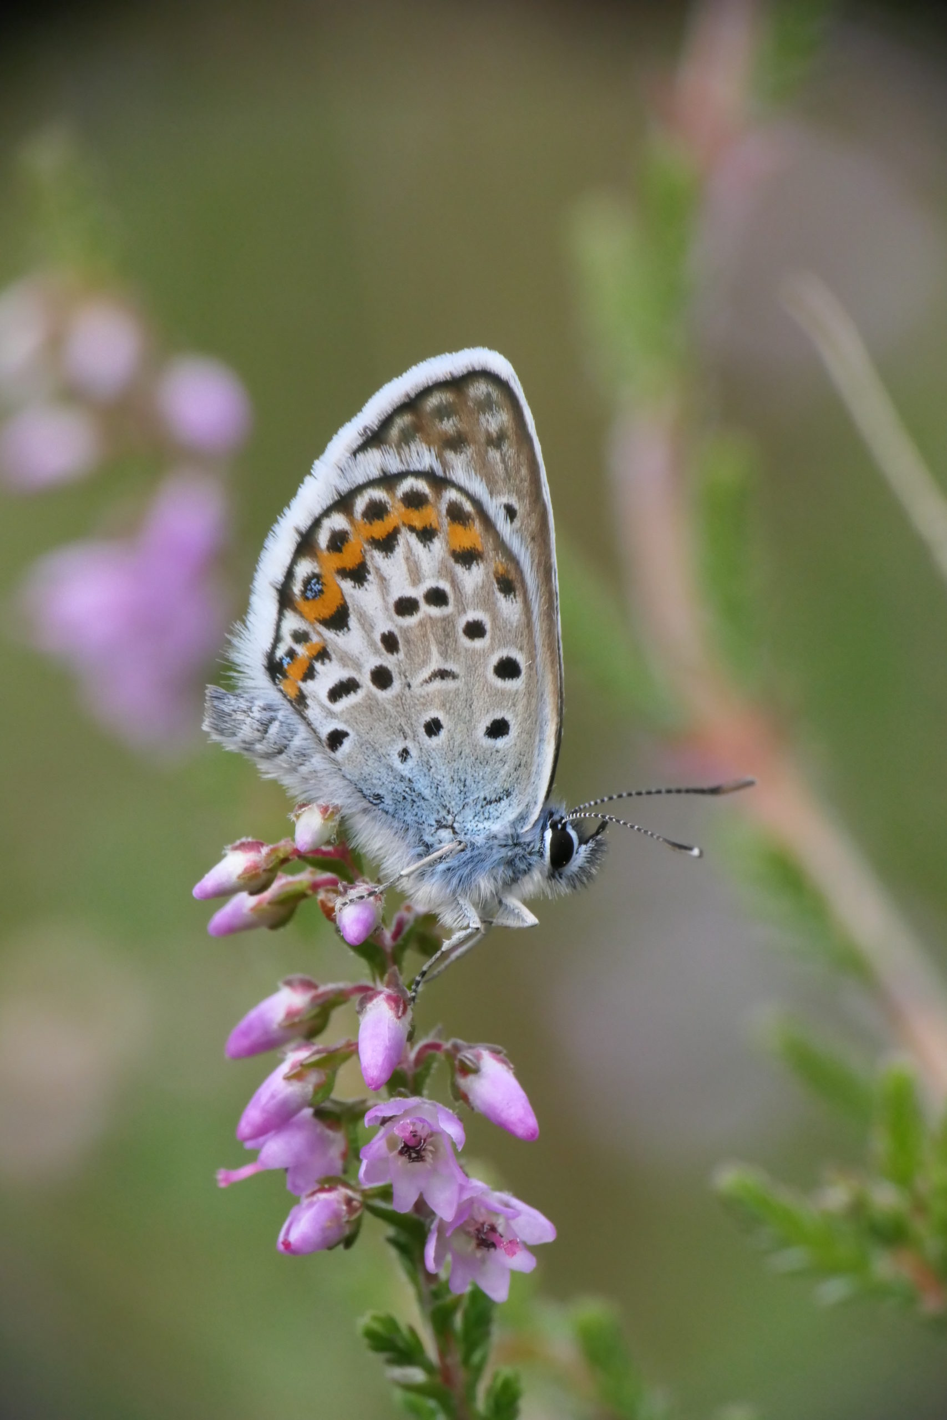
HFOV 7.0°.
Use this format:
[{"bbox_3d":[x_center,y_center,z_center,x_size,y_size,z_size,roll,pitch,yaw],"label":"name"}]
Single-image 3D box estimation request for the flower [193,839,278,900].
[{"bbox_3d":[-0.007,0.005,0.225,0.003,0.002,0.002,-26,16,-12],"label":"flower"}]

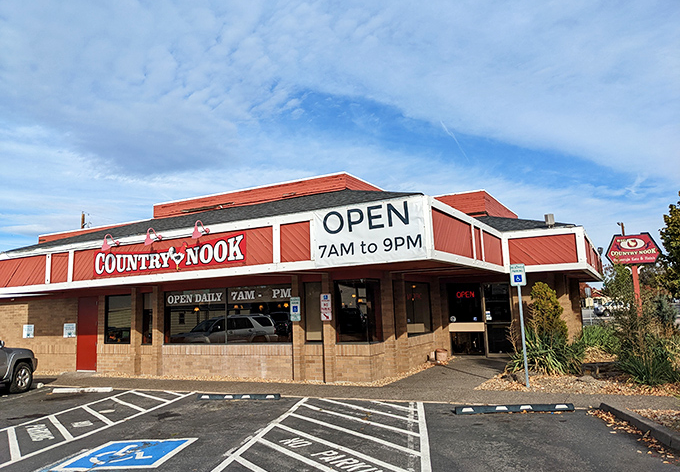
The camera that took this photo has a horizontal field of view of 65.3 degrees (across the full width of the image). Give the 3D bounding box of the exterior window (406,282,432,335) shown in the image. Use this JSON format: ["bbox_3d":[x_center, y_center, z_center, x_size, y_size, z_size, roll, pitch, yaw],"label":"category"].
[{"bbox_3d":[2.203,2.059,15.072,0.100,1.478,2.464,-6,-9,28],"label":"exterior window"}]

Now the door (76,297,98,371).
[{"bbox_3d":[-8.008,3.110,16.816,0.980,2.341,0.100,-6,-9,28],"label":"door"}]

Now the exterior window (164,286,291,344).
[{"bbox_3d":[-3.072,2.149,14.241,4.519,1.495,0.100,-6,-9,28],"label":"exterior window"}]

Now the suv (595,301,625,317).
[{"bbox_3d":[28.784,7.548,54.500,4.500,1.720,1.840,-1,-8,-12],"label":"suv"}]

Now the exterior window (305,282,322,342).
[{"bbox_3d":[-0.614,1.877,12.935,0.560,1.495,0.100,-6,-9,28],"label":"exterior window"}]

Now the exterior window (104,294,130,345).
[{"bbox_3d":[-6.697,2.545,16.169,1.366,1.484,0.100,-6,-9,28],"label":"exterior window"}]

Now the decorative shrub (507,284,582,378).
[{"bbox_3d":[4.972,2.199,12.954,1.650,2.120,1.550,-6,-9,28],"label":"decorative shrub"}]

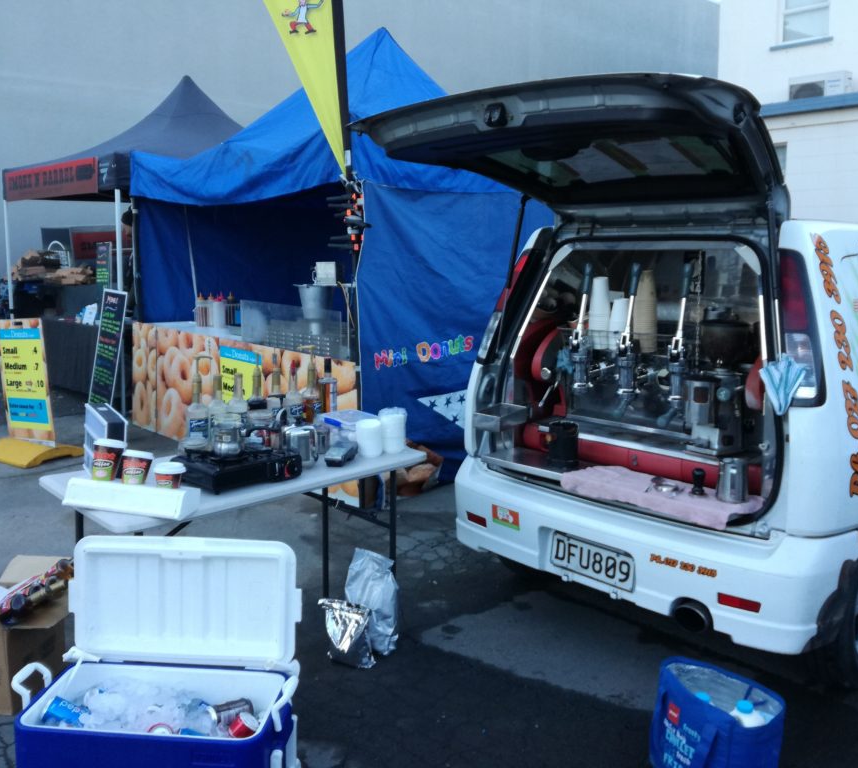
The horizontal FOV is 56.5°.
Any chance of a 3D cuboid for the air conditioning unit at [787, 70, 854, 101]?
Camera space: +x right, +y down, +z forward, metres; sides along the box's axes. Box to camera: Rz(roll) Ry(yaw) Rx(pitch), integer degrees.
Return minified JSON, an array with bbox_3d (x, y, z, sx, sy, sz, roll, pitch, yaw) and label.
[{"bbox_3d":[5.917,-4.376,12.118,0.300,0.570,0.810,-8,12,-43],"label":"air conditioning unit"}]

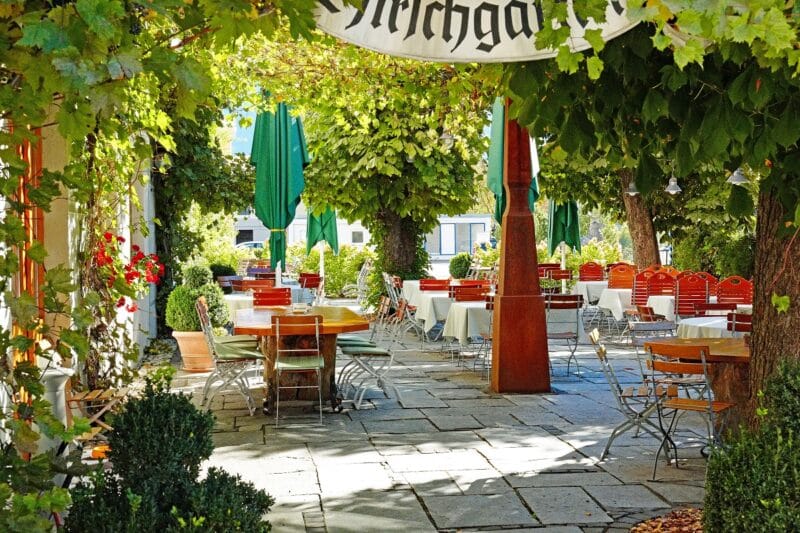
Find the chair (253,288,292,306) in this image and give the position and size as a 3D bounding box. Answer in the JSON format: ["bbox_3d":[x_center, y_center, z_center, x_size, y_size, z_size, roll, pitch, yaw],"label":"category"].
[{"bbox_3d":[-1.367,0.733,11.746,0.430,0.880,0.520,0,2,0],"label":"chair"}]

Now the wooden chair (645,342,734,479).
[{"bbox_3d":[1.833,0.900,6.996,0.450,0.870,0.550,0,3,33],"label":"wooden chair"}]

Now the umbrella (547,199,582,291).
[{"bbox_3d":[3.018,-0.661,20.492,0.650,3.100,0.650,0,2,0],"label":"umbrella"}]

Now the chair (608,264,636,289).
[{"bbox_3d":[3.417,0.510,16.680,0.450,1.000,0.550,0,2,-8],"label":"chair"}]

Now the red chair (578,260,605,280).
[{"bbox_3d":[3.207,0.452,18.178,0.450,1.000,0.550,0,2,-8],"label":"red chair"}]

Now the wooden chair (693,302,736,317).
[{"bbox_3d":[3.148,0.800,10.746,0.440,0.880,0.530,0,2,-8],"label":"wooden chair"}]

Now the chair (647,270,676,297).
[{"bbox_3d":[3.253,0.592,13.620,0.430,1.040,0.570,0,2,0],"label":"chair"}]

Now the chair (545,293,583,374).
[{"bbox_3d":[1.664,0.718,11.372,0.440,0.870,0.550,-1,2,2],"label":"chair"}]

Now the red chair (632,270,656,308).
[{"bbox_3d":[2.911,0.540,13.838,0.460,0.970,0.560,-2,3,-24],"label":"red chair"}]

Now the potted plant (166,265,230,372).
[{"bbox_3d":[-2.280,0.574,12.582,0.720,1.190,0.720,0,2,0],"label":"potted plant"}]

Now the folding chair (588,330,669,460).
[{"bbox_3d":[1.670,0.910,7.901,0.570,0.880,0.460,1,2,15],"label":"folding chair"}]

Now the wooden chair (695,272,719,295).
[{"bbox_3d":[3.803,0.589,13.722,0.430,1.040,0.570,0,2,0],"label":"wooden chair"}]

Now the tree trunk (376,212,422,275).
[{"bbox_3d":[0.018,-0.131,19.412,0.660,1.950,0.660,-1,2,0],"label":"tree trunk"}]

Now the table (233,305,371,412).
[{"bbox_3d":[-0.990,0.863,10.791,1.200,0.760,2.200,0,2,-9],"label":"table"}]

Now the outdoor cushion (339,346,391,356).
[{"bbox_3d":[-0.310,0.778,10.288,0.420,0.050,0.420,0,2,-9],"label":"outdoor cushion"}]

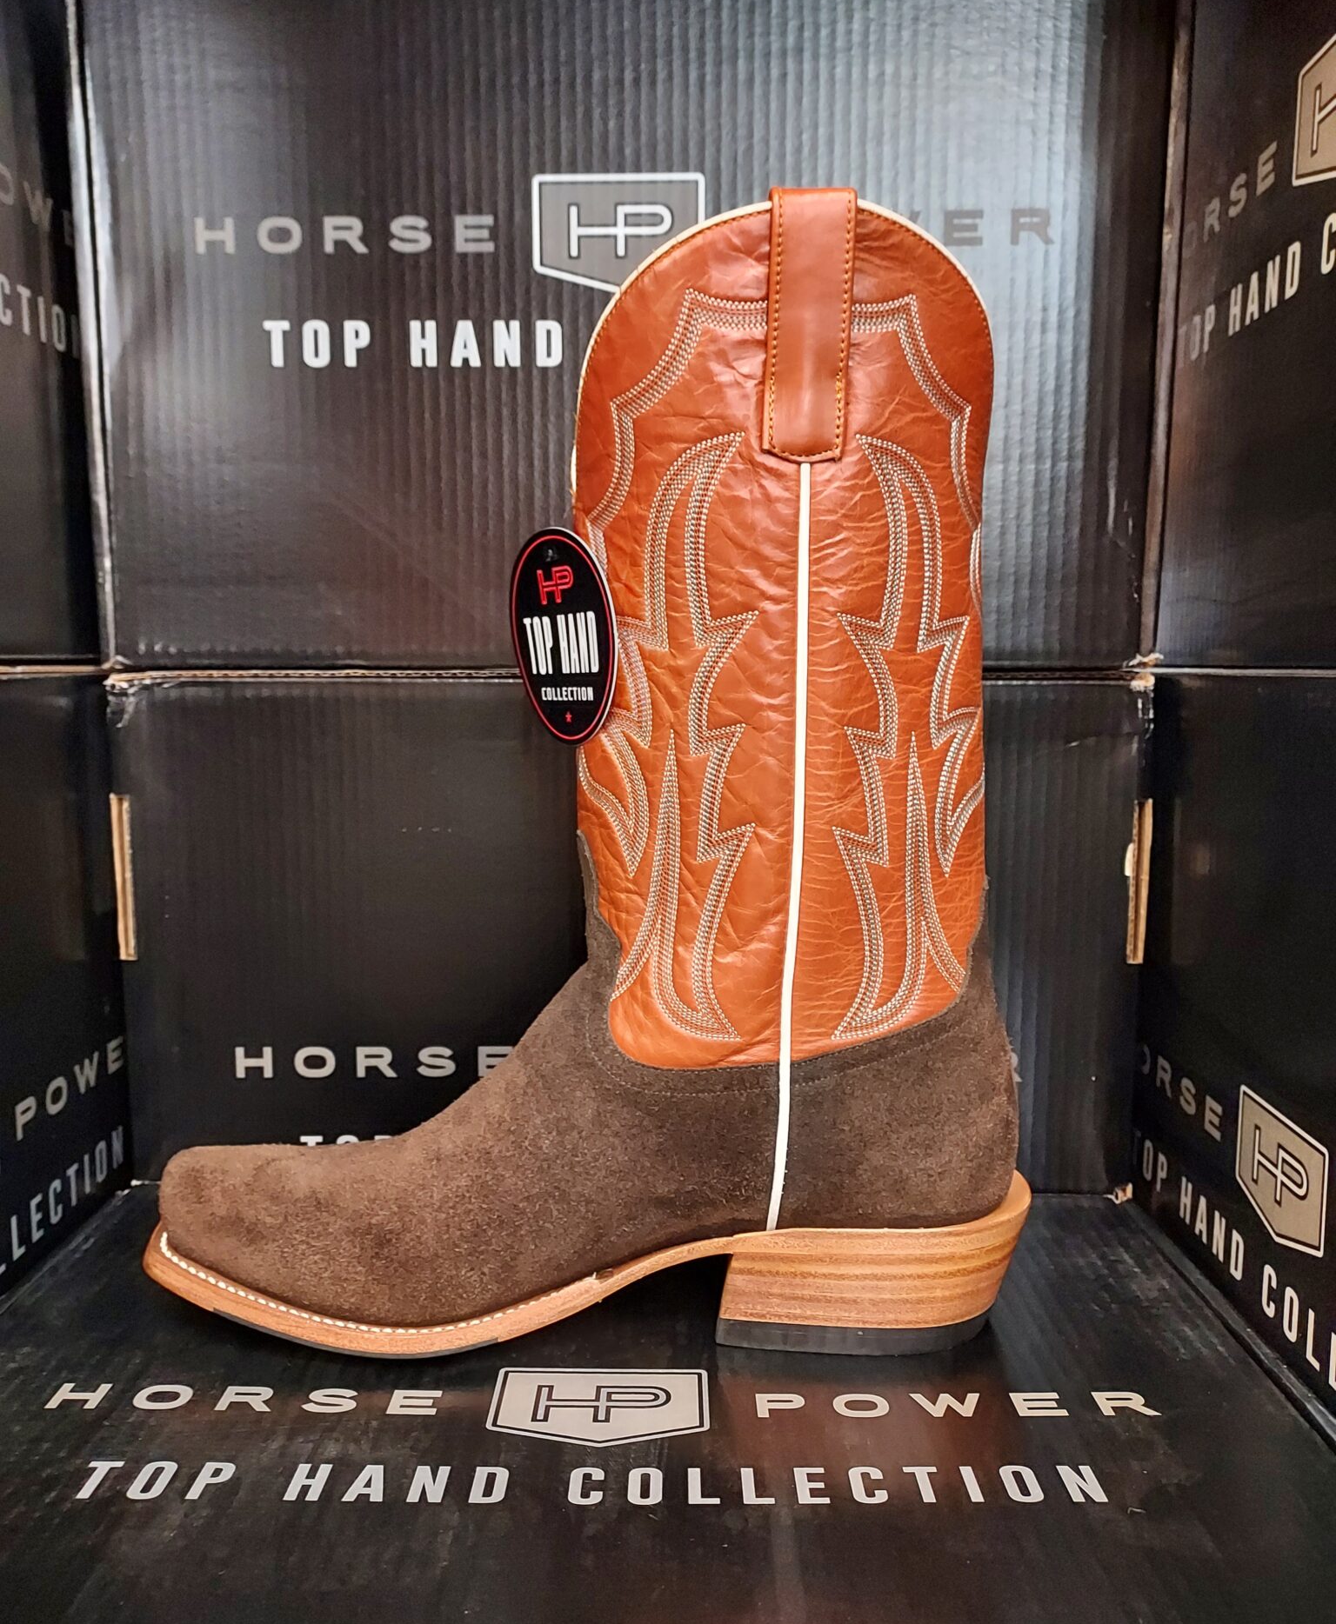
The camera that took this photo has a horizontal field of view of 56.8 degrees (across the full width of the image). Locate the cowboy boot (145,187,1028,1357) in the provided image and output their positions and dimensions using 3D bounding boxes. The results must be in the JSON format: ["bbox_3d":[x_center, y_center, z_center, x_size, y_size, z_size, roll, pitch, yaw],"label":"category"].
[{"bbox_3d":[-0.029,-0.007,0.422,0.305,0.358,0.110,0,6,4],"label":"cowboy boot"}]

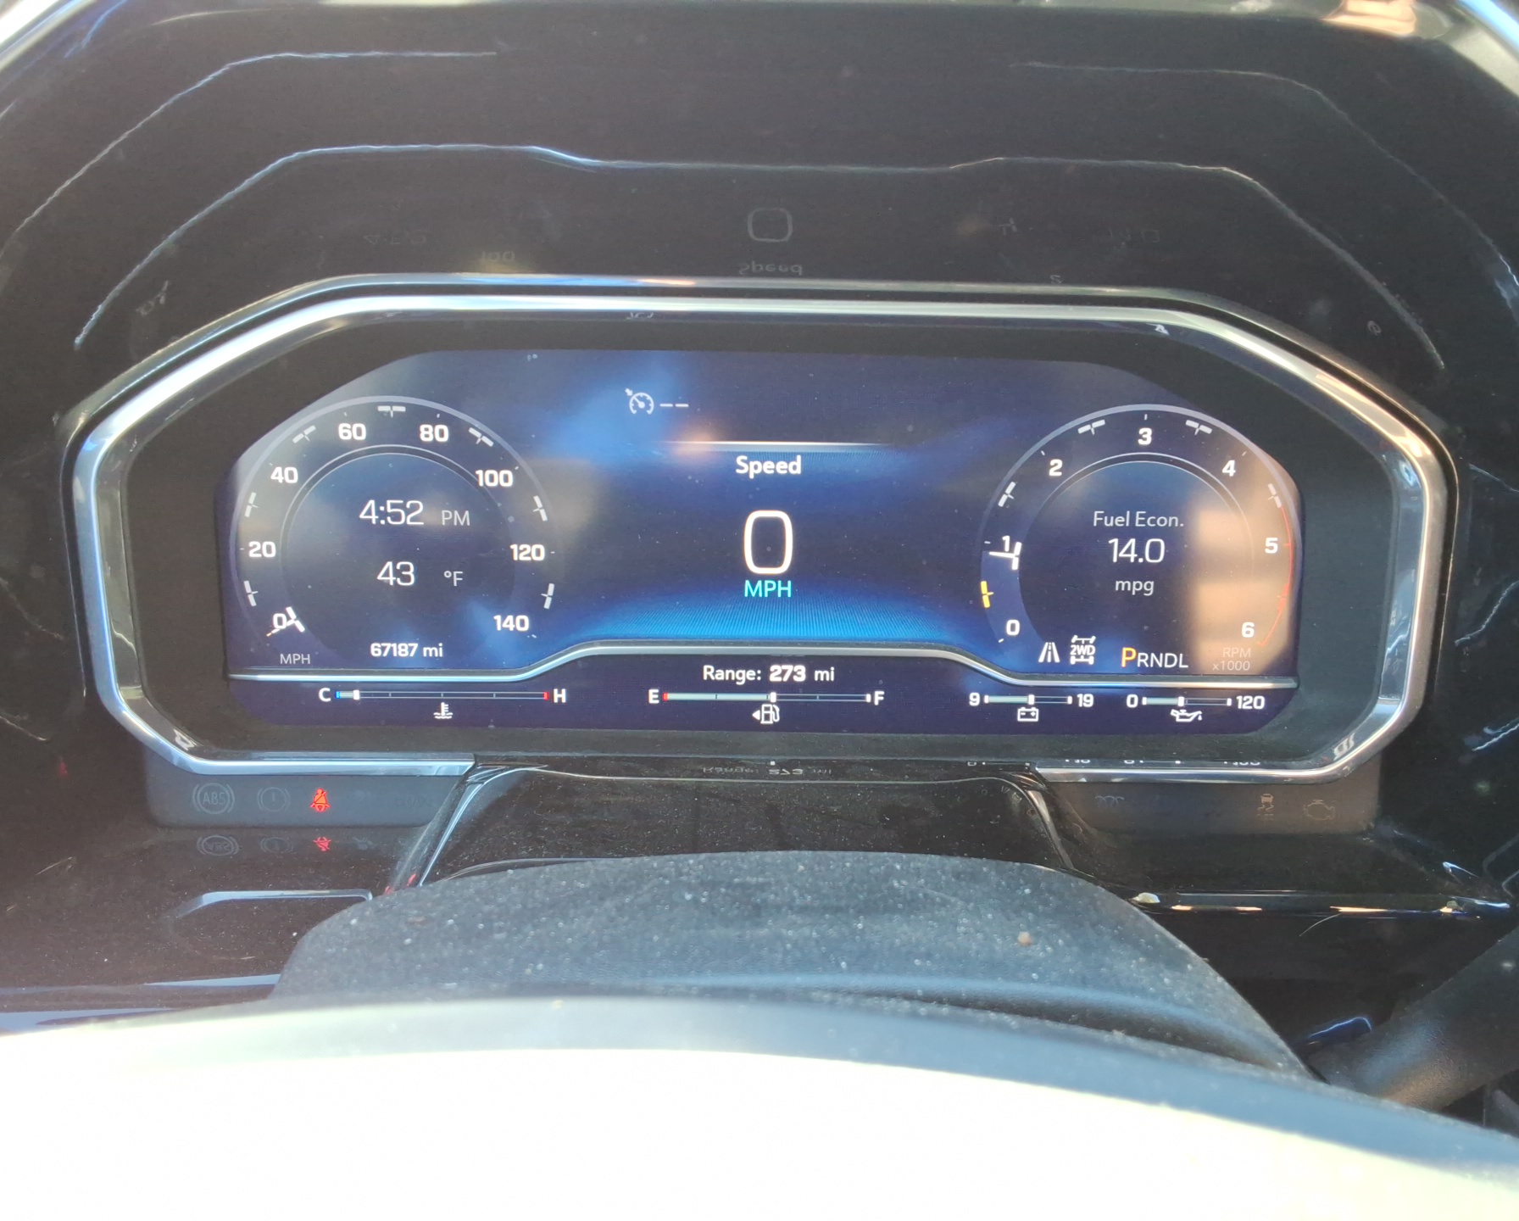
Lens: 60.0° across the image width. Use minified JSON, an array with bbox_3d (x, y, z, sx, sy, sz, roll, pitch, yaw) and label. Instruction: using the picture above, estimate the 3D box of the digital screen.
[{"bbox_3d":[0.001,-0.018,0.358,0.291,0.104,0.015,1,12,-1],"label":"digital screen"}]

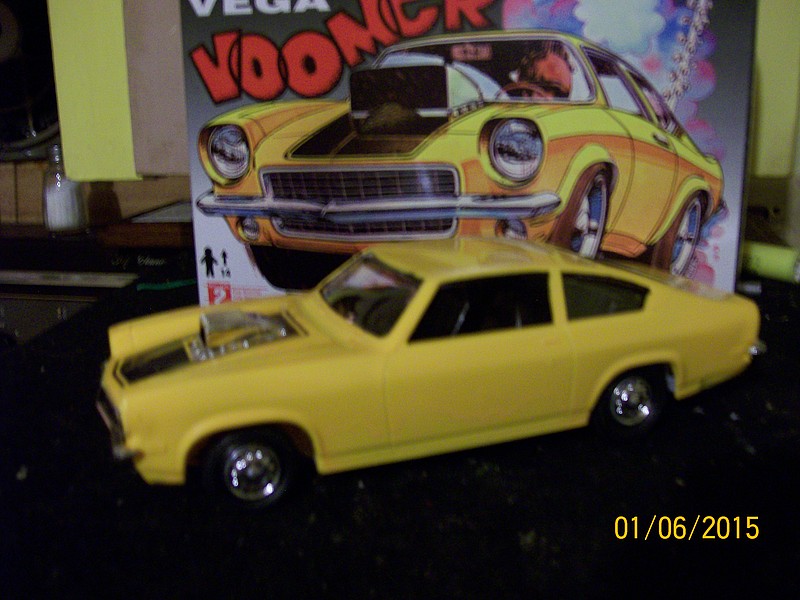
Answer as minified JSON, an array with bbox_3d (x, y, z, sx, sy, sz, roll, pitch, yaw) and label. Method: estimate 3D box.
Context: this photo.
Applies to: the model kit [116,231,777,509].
[{"bbox_3d":[0.009,0.010,0.223,0.173,0.051,0.066,-7,15,-20],"label":"model kit"}]

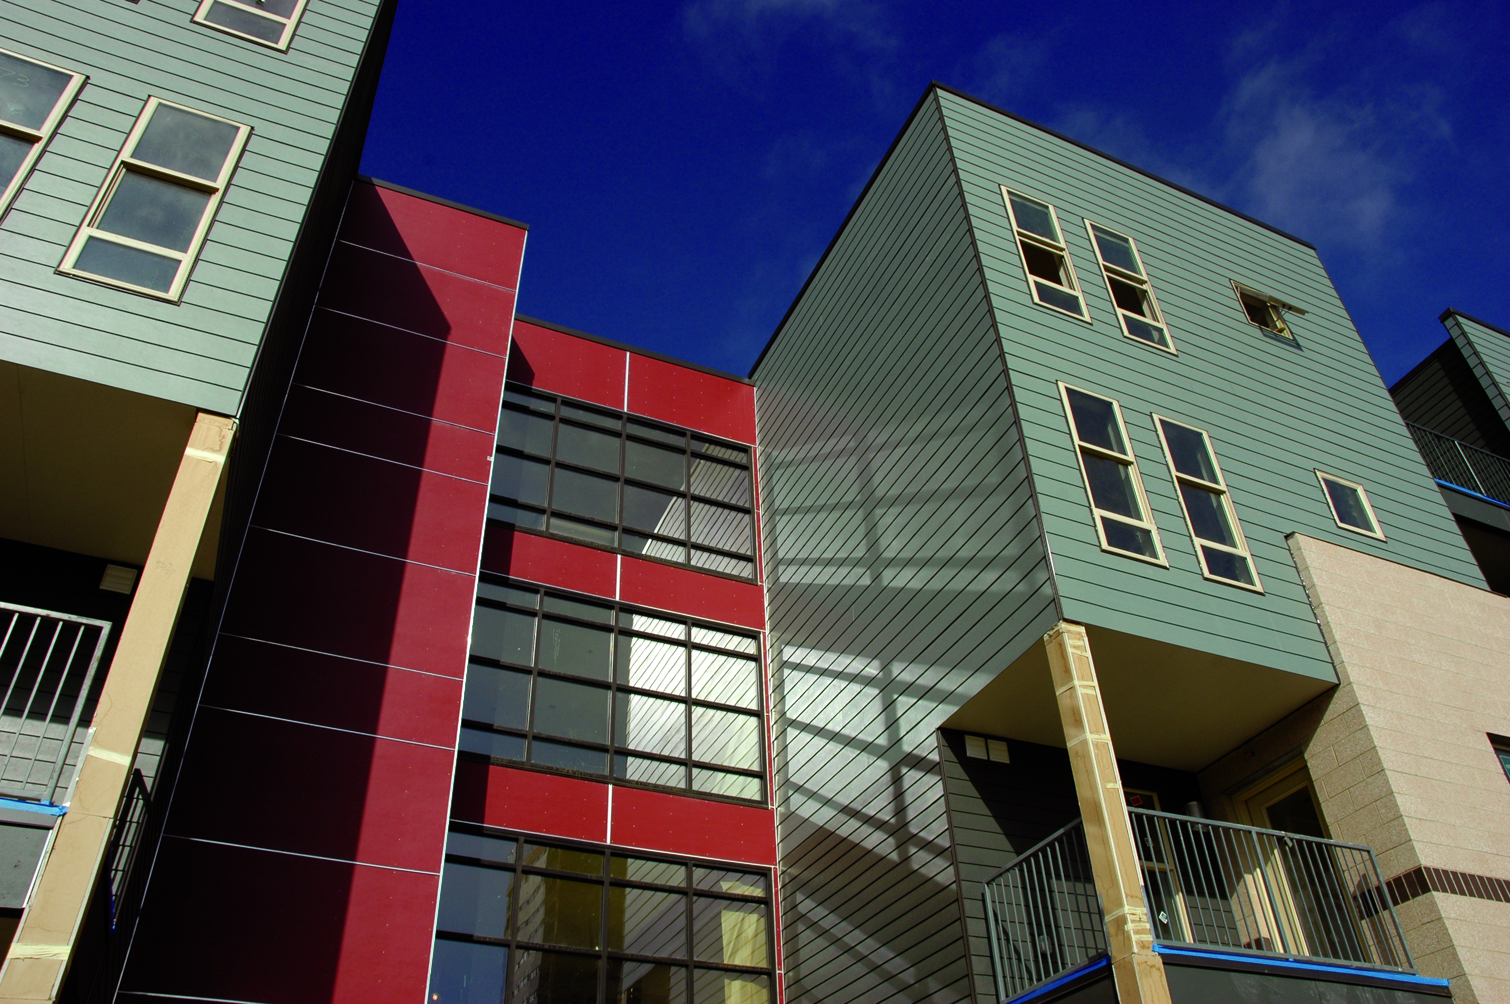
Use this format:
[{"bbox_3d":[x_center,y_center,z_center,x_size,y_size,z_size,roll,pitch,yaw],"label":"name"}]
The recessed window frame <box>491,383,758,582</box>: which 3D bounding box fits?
[{"bbox_3d":[-1.756,-0.265,15.022,3.830,2.380,0.140,14,-41,-20],"label":"recessed window frame"}]

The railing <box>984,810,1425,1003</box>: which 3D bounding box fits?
[{"bbox_3d":[3.398,3.287,8.839,2.630,0.985,1.620,14,-41,-20],"label":"railing"}]

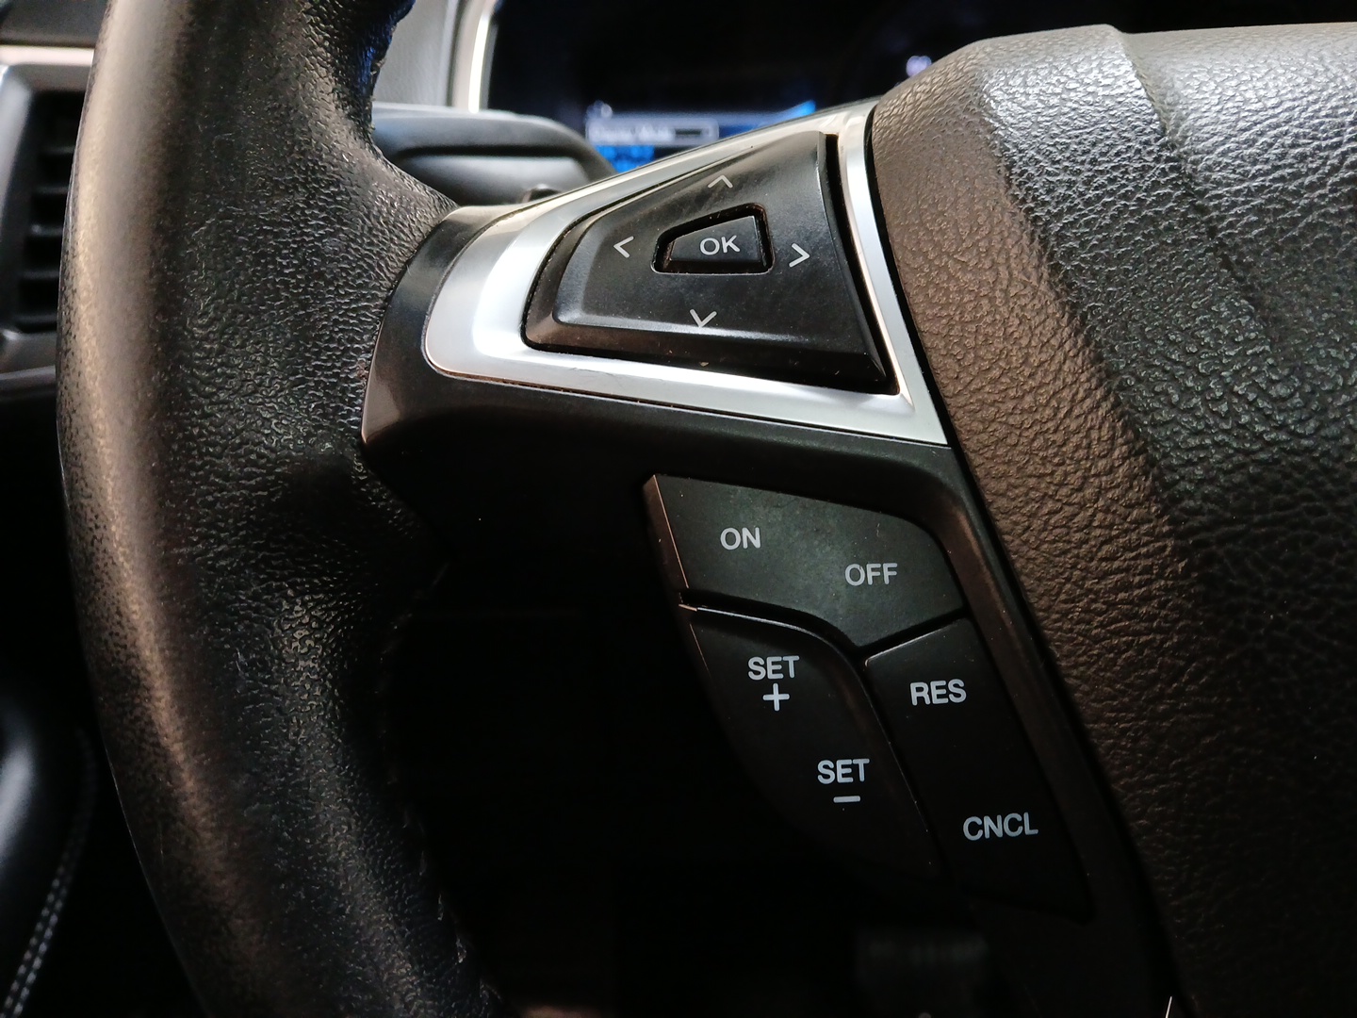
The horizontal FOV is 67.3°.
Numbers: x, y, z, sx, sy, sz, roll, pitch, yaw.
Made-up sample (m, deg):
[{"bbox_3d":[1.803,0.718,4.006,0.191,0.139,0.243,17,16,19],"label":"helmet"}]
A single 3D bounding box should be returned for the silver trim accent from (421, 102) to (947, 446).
[{"bbox_3d":[-0.001,-0.033,0.145,0.069,0.056,0.015,-2,-20,1],"label":"silver trim accent"}]

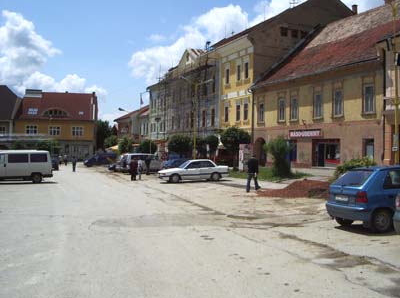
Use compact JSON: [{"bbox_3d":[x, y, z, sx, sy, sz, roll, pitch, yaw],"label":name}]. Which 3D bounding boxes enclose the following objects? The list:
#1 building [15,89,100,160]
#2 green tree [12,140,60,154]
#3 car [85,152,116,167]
[{"bbox_3d":[-26.900,-3.800,84.400,14.600,13.800,11.000,1,-1,-9],"label":"building"},{"bbox_3d":[-25.692,0.707,68.963,7.200,4.400,3.600,0,-1,0],"label":"green tree"},{"bbox_3d":[-14.611,1.901,65.000,4.700,1.850,1.820,0,-1,-22],"label":"car"}]

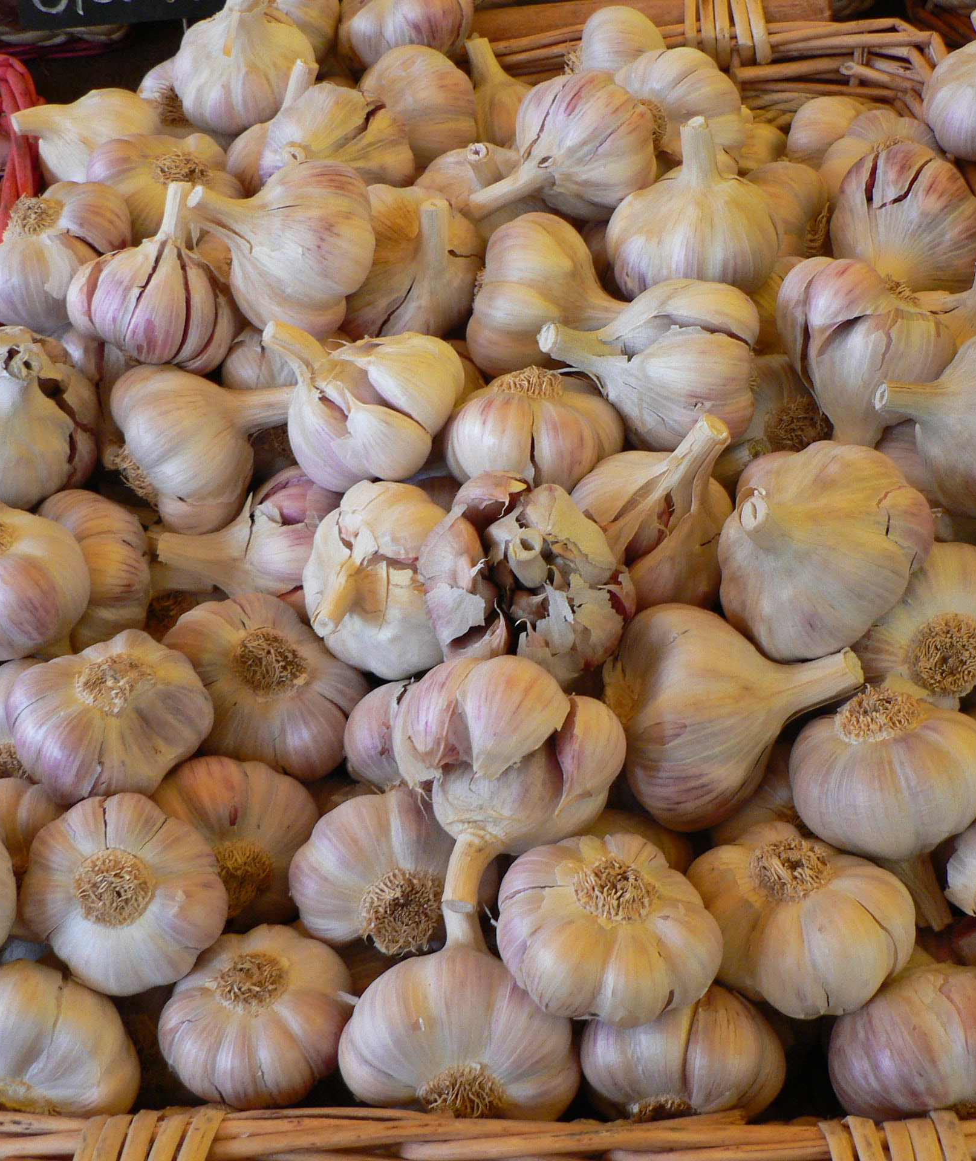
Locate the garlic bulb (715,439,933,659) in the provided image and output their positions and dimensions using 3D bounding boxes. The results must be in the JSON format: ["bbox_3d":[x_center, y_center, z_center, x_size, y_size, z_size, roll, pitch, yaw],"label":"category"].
[{"bbox_3d":[0.095,-0.011,0.471,0.065,0.069,0.065,-10,71,32],"label":"garlic bulb"}]

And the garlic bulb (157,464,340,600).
[{"bbox_3d":[-0.079,-0.013,0.570,0.075,0.057,0.057,-7,90,-6],"label":"garlic bulb"}]

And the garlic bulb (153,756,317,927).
[{"bbox_3d":[-0.080,0.082,0.505,0.056,0.056,0.056,0,23,-14],"label":"garlic bulb"}]

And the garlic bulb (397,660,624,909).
[{"bbox_3d":[0.003,0.054,0.425,0.061,0.061,0.070,16,59,2],"label":"garlic bulb"}]

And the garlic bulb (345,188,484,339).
[{"bbox_3d":[-0.029,-0.123,0.625,0.058,0.068,0.058,0,75,-13],"label":"garlic bulb"}]

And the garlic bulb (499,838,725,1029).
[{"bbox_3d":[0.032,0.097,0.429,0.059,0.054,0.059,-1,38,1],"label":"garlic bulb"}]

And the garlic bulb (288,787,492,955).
[{"bbox_3d":[-0.032,0.088,0.508,0.061,0.061,0.061,-6,24,-6],"label":"garlic bulb"}]

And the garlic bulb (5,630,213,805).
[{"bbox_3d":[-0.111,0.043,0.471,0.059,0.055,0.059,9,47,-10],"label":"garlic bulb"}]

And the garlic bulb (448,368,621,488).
[{"bbox_3d":[0.015,-0.040,0.523,0.058,0.055,0.058,0,30,2],"label":"garlic bulb"}]

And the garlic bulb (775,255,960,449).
[{"bbox_3d":[0.139,-0.084,0.595,0.064,0.073,0.064,14,6,0],"label":"garlic bulb"}]

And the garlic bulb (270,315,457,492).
[{"bbox_3d":[-0.043,-0.062,0.532,0.056,0.068,0.056,0,64,44],"label":"garlic bulb"}]

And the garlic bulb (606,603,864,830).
[{"bbox_3d":[0.073,0.037,0.477,0.076,0.066,0.066,-17,90,11],"label":"garlic bulb"}]

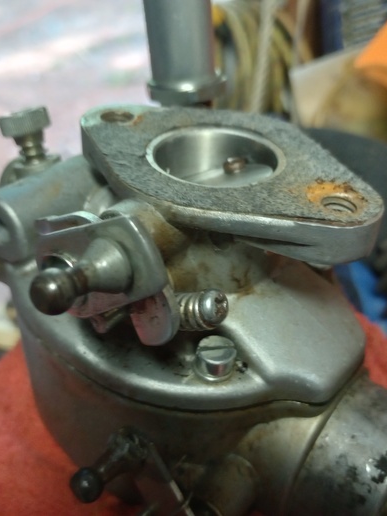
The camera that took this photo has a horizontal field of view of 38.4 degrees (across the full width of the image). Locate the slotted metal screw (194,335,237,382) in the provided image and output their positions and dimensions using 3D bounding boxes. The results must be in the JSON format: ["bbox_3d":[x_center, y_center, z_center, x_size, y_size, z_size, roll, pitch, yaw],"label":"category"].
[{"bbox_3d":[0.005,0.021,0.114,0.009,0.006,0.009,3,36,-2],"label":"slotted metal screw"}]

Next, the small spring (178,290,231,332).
[{"bbox_3d":[0.001,0.010,0.110,0.010,0.007,0.007,-9,23,39],"label":"small spring"}]

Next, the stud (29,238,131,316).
[{"bbox_3d":[-0.024,0.004,0.114,0.012,0.012,0.021,30,43,31],"label":"stud"}]

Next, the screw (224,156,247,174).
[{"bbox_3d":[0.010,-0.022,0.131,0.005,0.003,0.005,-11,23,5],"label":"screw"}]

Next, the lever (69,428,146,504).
[{"bbox_3d":[-0.021,0.050,0.131,0.009,0.009,0.020,27,42,29],"label":"lever"}]

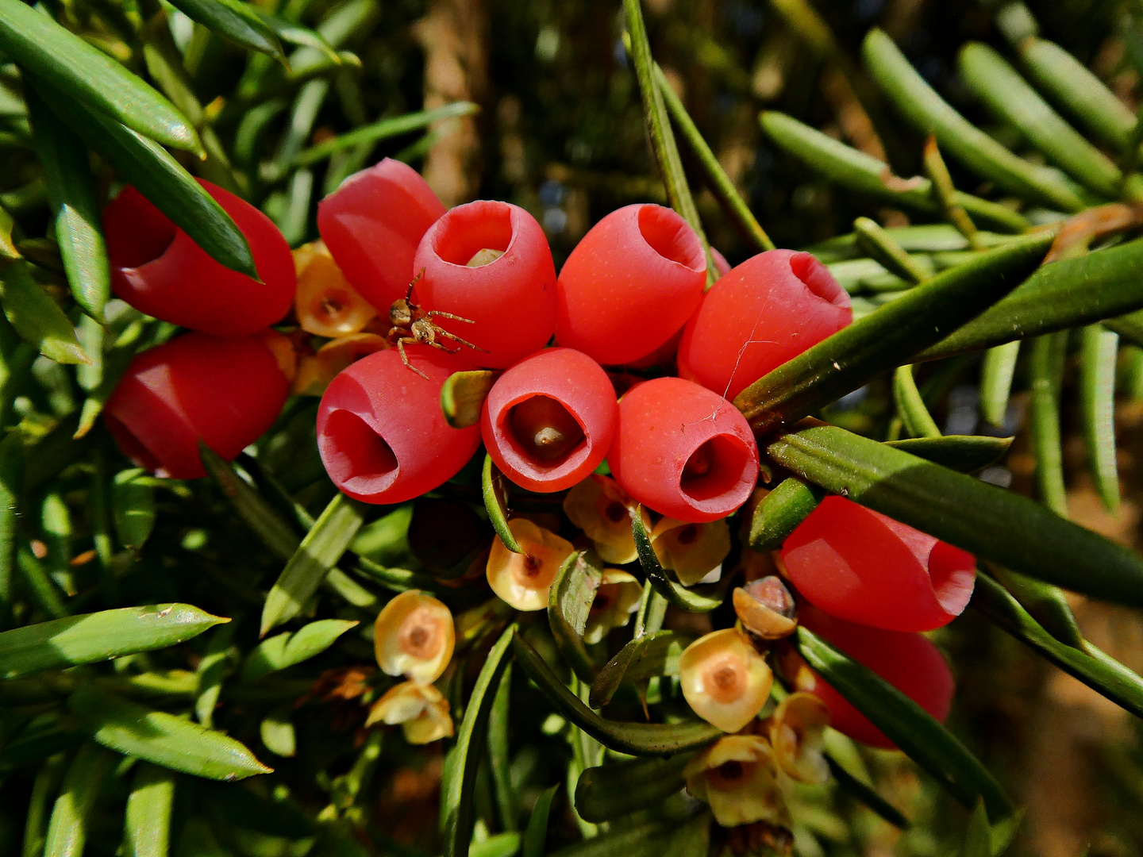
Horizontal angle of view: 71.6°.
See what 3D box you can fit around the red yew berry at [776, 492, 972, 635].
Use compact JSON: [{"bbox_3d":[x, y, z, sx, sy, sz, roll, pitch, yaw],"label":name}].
[{"bbox_3d":[0.024,0.010,0.061,0.013,0.010,0.010,15,11,21],"label":"red yew berry"}]

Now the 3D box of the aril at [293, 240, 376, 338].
[{"bbox_3d":[-0.020,-0.011,0.066,0.007,0.008,0.004,-1,-8,-12],"label":"aril"}]

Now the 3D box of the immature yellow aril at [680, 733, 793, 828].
[{"bbox_3d":[0.014,0.030,0.068,0.009,0.008,0.005,1,3,12],"label":"immature yellow aril"}]

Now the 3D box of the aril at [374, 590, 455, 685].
[{"bbox_3d":[-0.013,0.017,0.066,0.007,0.007,0.004,-1,-11,-7],"label":"aril"}]

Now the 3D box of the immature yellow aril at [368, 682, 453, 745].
[{"bbox_3d":[-0.014,0.024,0.067,0.007,0.006,0.004,-1,37,-7],"label":"immature yellow aril"}]

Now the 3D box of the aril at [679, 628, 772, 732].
[{"bbox_3d":[0.013,0.020,0.065,0.007,0.008,0.005,1,-17,12],"label":"aril"}]

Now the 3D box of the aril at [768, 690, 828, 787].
[{"bbox_3d":[0.019,0.026,0.067,0.006,0.007,0.004,-3,-16,-27],"label":"aril"}]

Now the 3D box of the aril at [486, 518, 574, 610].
[{"bbox_3d":[-0.003,0.011,0.064,0.007,0.007,0.005,0,-10,-3],"label":"aril"}]

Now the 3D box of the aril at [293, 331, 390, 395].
[{"bbox_3d":[-0.019,-0.006,0.067,0.007,0.007,0.004,0,27,0],"label":"aril"}]

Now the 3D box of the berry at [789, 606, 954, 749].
[{"bbox_3d":[0.025,0.020,0.066,0.012,0.011,0.011,19,-1,-18],"label":"berry"}]

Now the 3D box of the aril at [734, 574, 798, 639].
[{"bbox_3d":[0.015,0.014,0.063,0.005,0.005,0.005,-5,47,-40],"label":"aril"}]

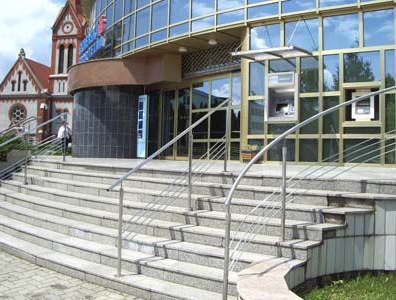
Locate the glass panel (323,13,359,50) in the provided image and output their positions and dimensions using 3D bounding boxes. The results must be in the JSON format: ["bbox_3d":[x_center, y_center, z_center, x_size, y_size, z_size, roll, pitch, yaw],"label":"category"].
[{"bbox_3d":[2.975,-2.427,9.109,0.699,0.686,0.050,1,0,29],"label":"glass panel"}]

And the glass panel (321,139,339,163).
[{"bbox_3d":[2.694,0.017,8.881,0.331,0.483,0.050,1,0,29],"label":"glass panel"}]

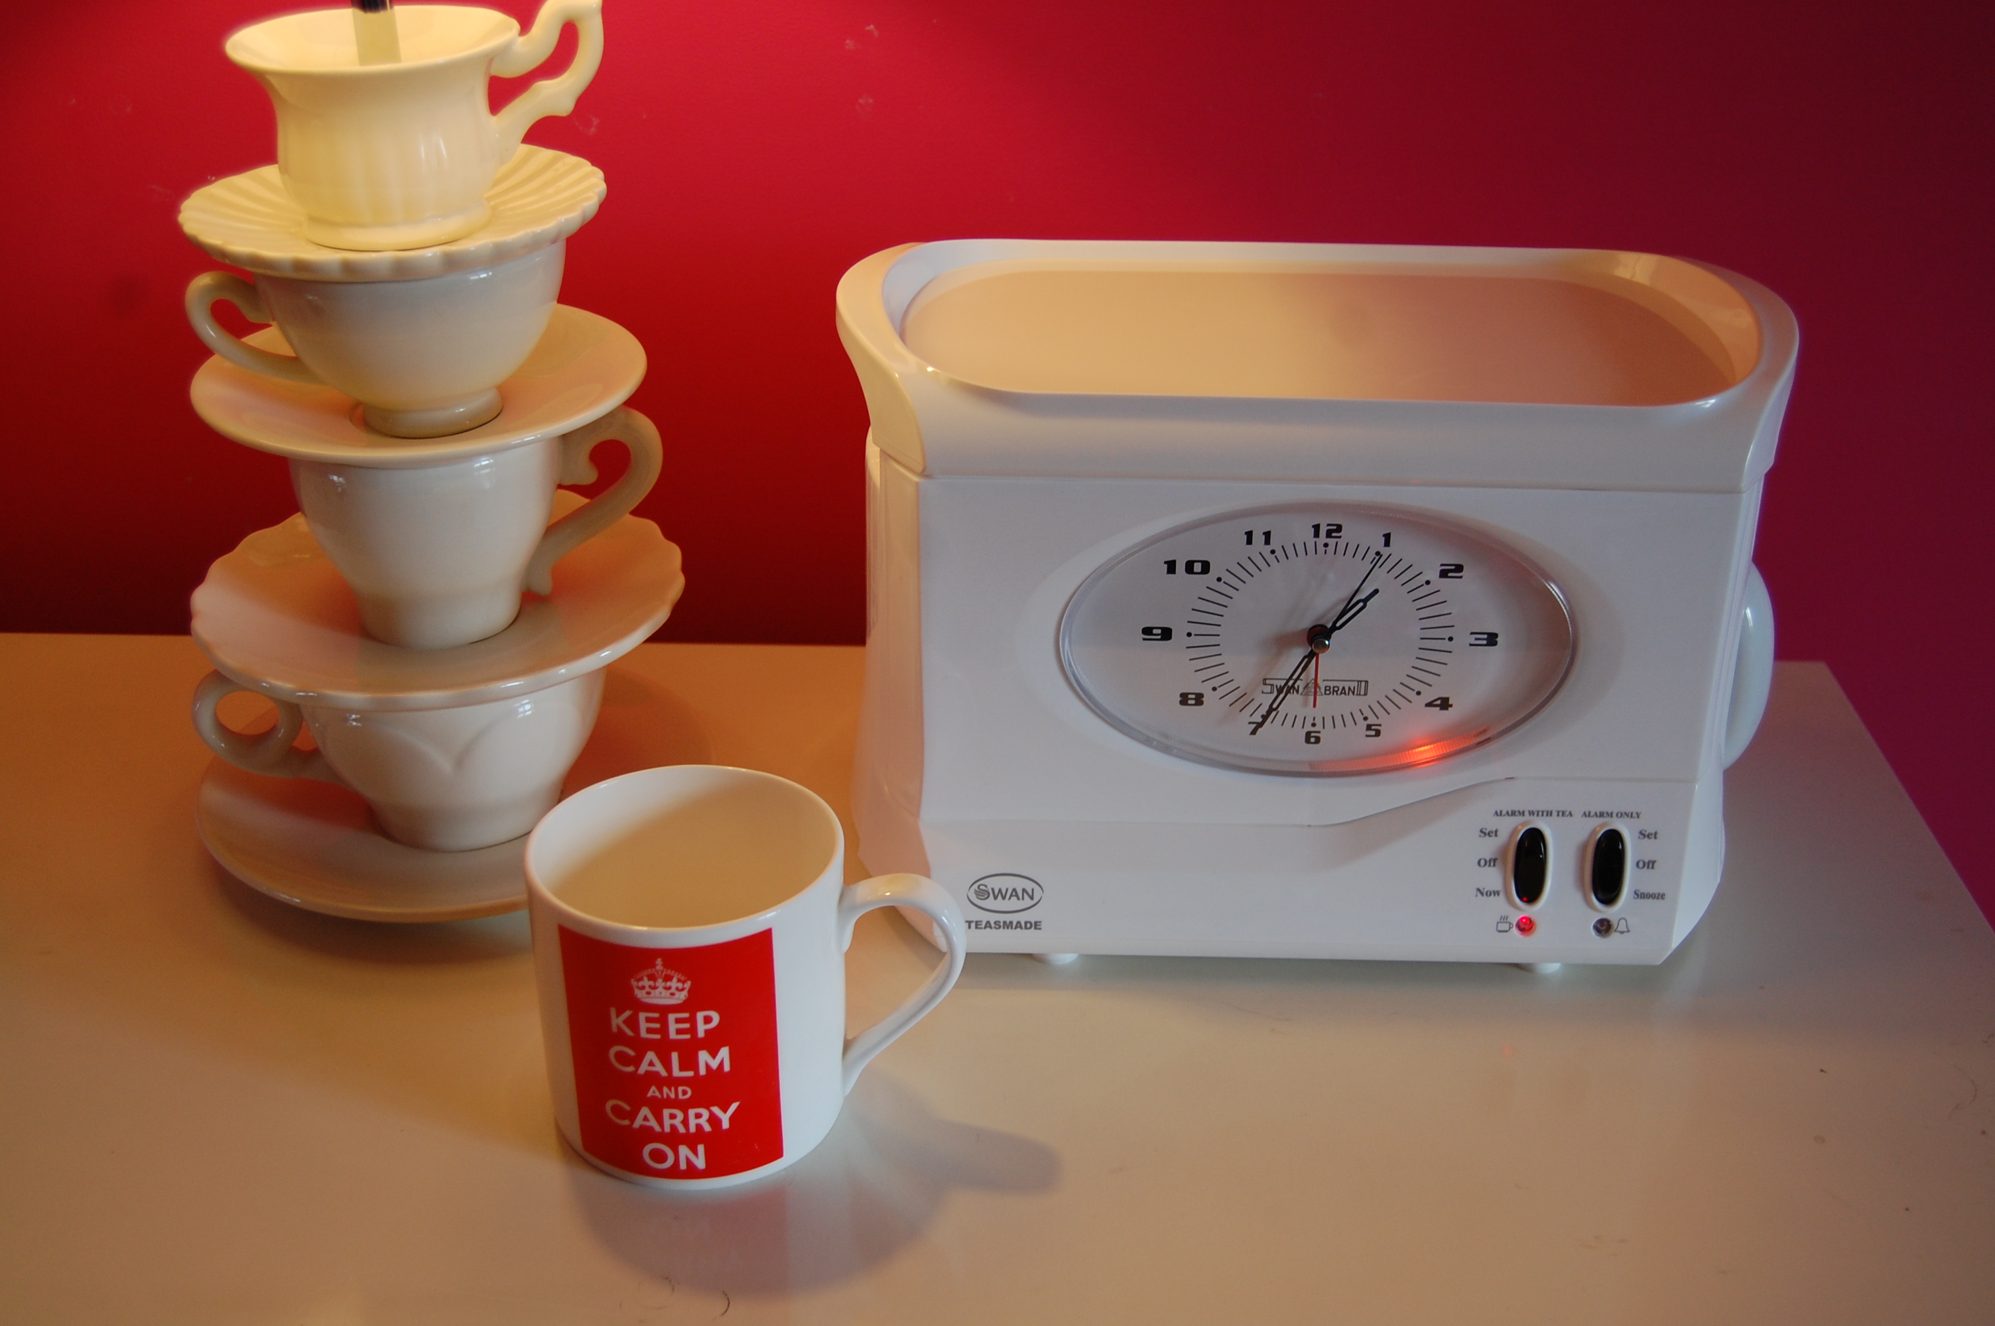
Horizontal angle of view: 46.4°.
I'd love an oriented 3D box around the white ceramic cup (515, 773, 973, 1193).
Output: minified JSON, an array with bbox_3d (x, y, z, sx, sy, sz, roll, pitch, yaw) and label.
[{"bbox_3d":[-0.065,0.083,0.618,0.112,0.081,0.081,0,27,0],"label":"white ceramic cup"}]

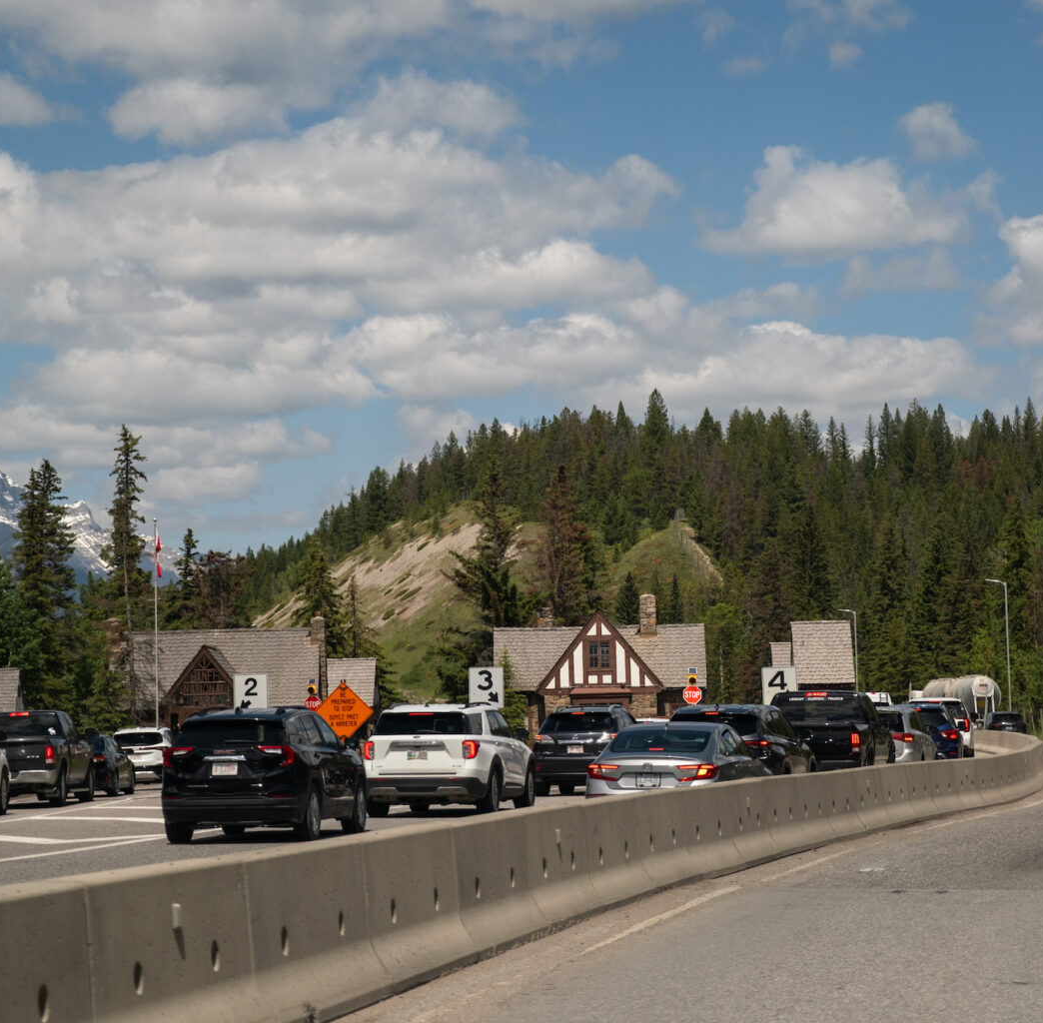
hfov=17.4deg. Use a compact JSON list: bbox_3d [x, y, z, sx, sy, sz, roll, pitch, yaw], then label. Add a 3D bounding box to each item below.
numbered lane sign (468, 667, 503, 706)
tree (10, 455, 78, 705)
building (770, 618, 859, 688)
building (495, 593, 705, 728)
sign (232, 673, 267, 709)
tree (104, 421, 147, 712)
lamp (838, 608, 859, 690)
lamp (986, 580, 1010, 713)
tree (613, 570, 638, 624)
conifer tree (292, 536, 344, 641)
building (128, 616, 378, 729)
[{"bbox_3d":[-0.944,4.550,88.000,0.900,1.040,0.060,-1,-4,6],"label":"numbered lane sign"},{"bbox_3d":[-19.273,4.104,137.624,2.900,12.310,2.900,-1,-4,0],"label":"tree"},{"bbox_3d":[12.039,7.176,139.824,3.700,5.500,4.500,-1,-4,0],"label":"building"},{"bbox_3d":[3.316,6.791,139.779,8.700,6.900,6.500,-1,-4,0],"label":"building"},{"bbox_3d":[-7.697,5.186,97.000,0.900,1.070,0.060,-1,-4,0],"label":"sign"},{"bbox_3d":[-14.624,3.154,127.609,2.000,12.820,2.000,-1,-4,0],"label":"tree"},{"bbox_3d":[22.552,11.091,234.734,1.200,8.730,0.300,-1,-4,-7],"label":"lamp"},{"bbox_3d":[26.467,8.198,189.729,1.200,8.860,0.300,-1,-4,-4],"label":"lamp"},{"bbox_3d":[5.212,7.159,164.736,2.400,8.650,2.400,-1,-4,0],"label":"tree"},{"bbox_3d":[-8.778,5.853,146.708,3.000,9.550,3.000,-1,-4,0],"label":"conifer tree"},{"bbox_3d":[-11.042,7.507,140.795,10.400,6.400,7.000,-1,-4,0],"label":"building"}]

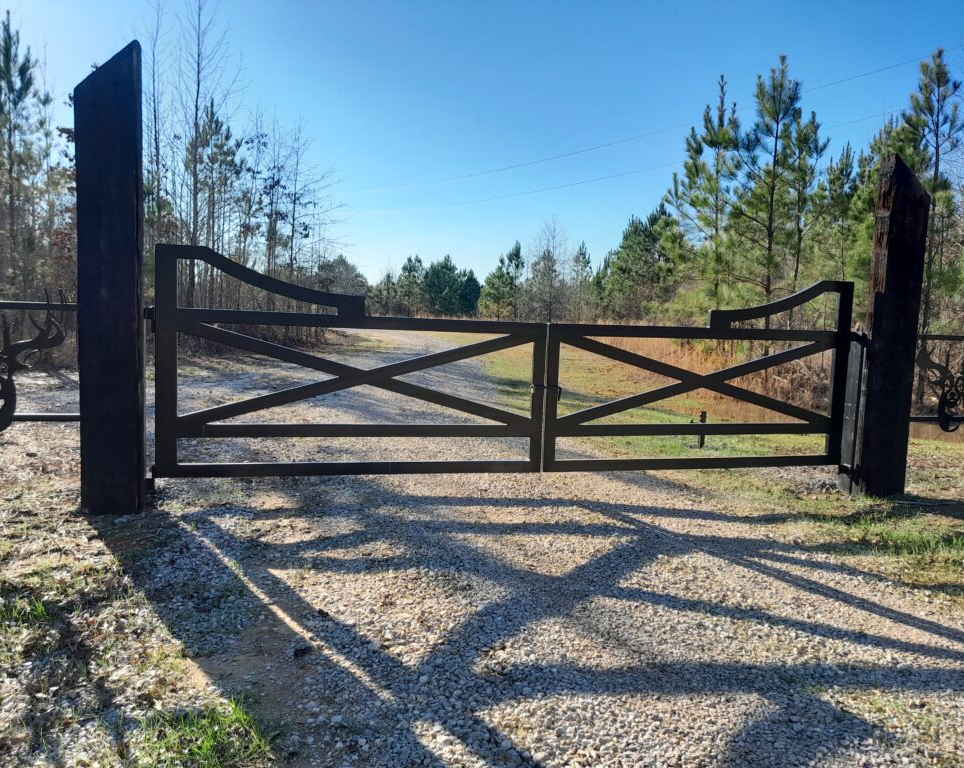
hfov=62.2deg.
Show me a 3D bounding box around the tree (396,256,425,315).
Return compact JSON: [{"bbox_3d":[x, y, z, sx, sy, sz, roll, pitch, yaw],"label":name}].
[{"bbox_3d":[-6.266,-8.589,70.000,2.500,5.500,2.500,2,5,0],"label":"tree"}]

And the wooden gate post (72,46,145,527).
[{"bbox_3d":[-1.993,-0.526,4.327,0.290,2.450,0.230,1,5,-12],"label":"wooden gate post"}]

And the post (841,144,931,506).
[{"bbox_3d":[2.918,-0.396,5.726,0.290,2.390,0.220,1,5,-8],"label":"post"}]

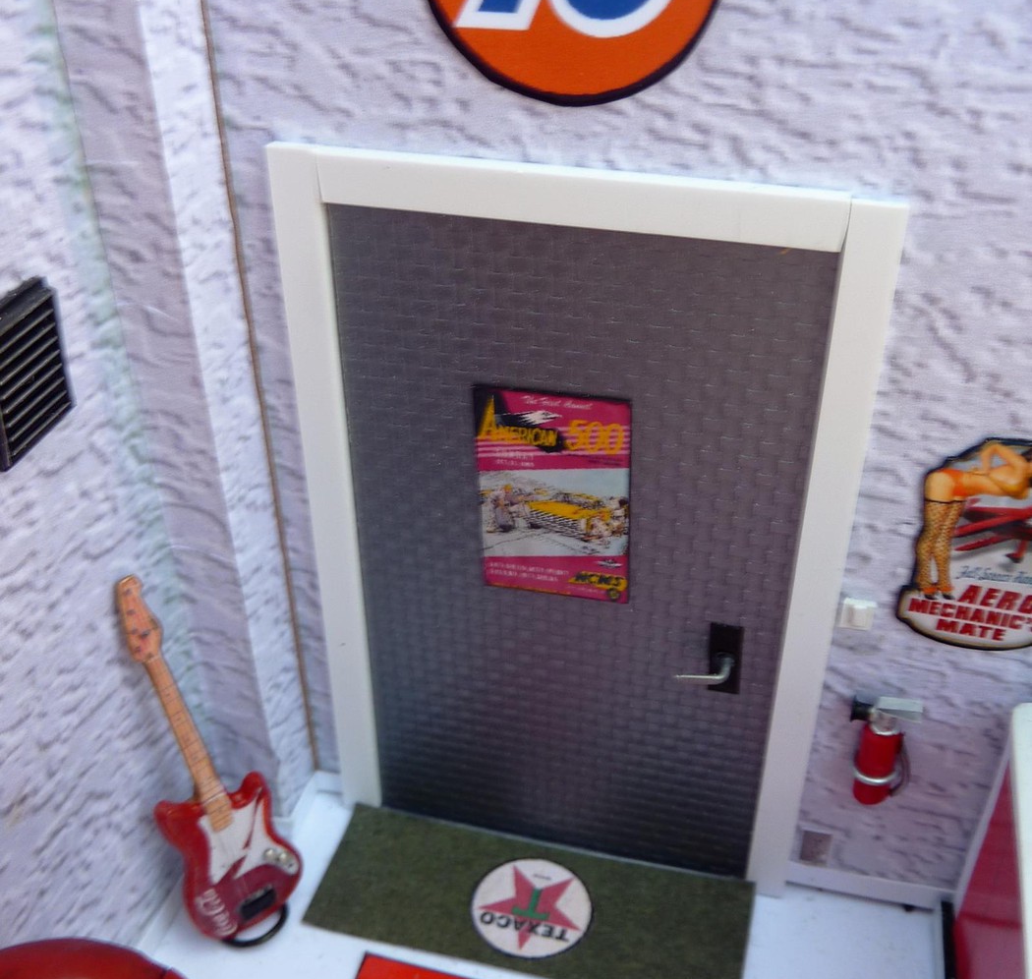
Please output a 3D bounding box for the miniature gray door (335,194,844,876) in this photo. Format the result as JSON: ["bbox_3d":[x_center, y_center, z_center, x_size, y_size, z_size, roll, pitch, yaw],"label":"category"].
[{"bbox_3d":[0.006,0.013,0.152,0.058,0.099,0.003,8,34,13],"label":"miniature gray door"}]

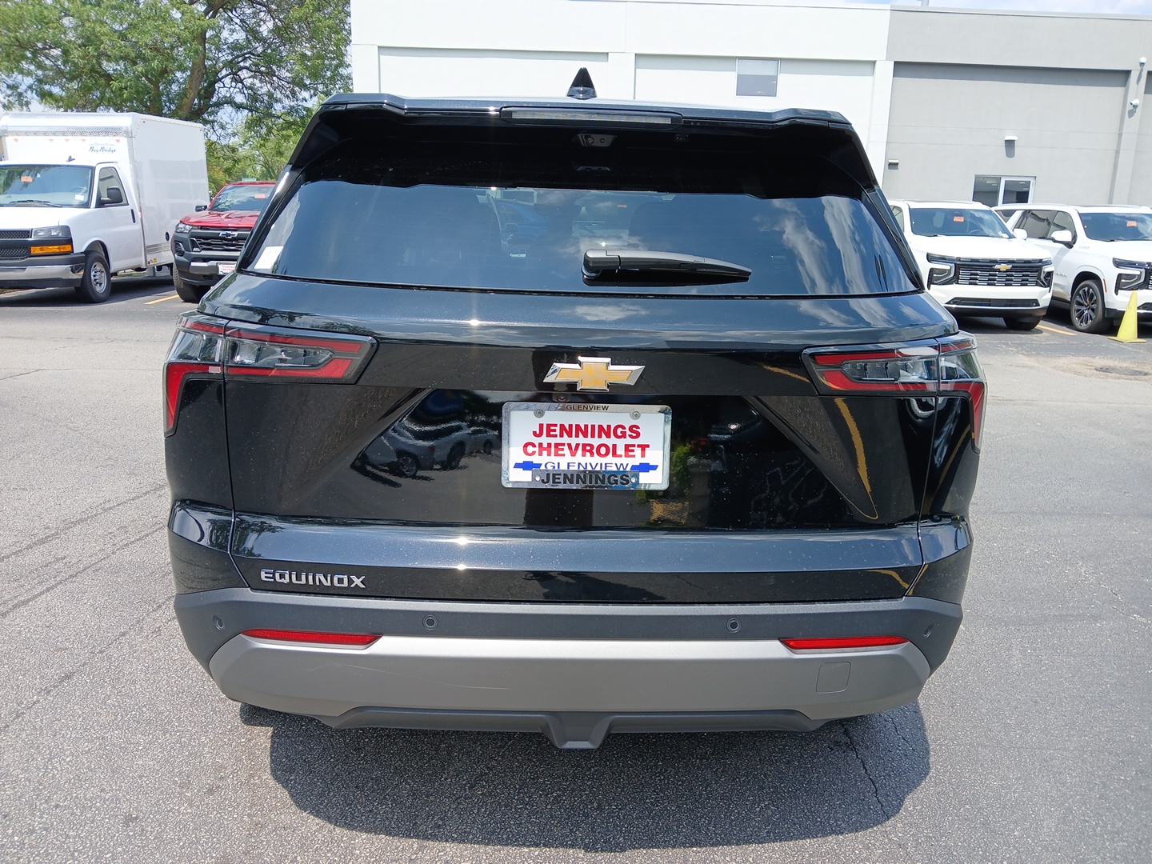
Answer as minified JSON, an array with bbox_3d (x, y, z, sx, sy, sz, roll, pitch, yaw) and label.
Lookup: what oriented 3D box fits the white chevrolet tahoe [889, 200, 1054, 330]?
[{"bbox_3d":[6.305,-2.912,14.809,2.060,1.920,5.350,2,13,5],"label":"white chevrolet tahoe"}]

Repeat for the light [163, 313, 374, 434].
[{"bbox_3d":[-0.602,-0.088,1.665,0.490,0.280,0.260,1,13,-2],"label":"light"}]

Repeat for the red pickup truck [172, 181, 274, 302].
[{"bbox_3d":[-5.228,-3.332,14.833,1.950,1.950,5.400,0,13,-7],"label":"red pickup truck"}]

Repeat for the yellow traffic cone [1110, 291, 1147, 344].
[{"bbox_3d":[7.794,-1.641,12.158,0.360,0.690,0.360,-1,13,-8],"label":"yellow traffic cone"}]

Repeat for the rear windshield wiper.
[{"bbox_3d":[0.173,-0.300,1.607,0.325,0.068,0.065,1,13,-2],"label":"rear windshield wiper"}]

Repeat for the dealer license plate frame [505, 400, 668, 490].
[{"bbox_3d":[0.021,0.027,1.587,0.312,0.162,0.020,1,13,-2],"label":"dealer license plate frame"}]

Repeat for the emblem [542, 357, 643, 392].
[{"bbox_3d":[0.032,-0.103,1.530,0.180,0.062,0.020,1,13,-2],"label":"emblem"}]

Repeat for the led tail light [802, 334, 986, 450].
[{"bbox_3d":[0.645,-0.061,1.720,0.490,0.280,0.260,1,13,-2],"label":"led tail light"}]

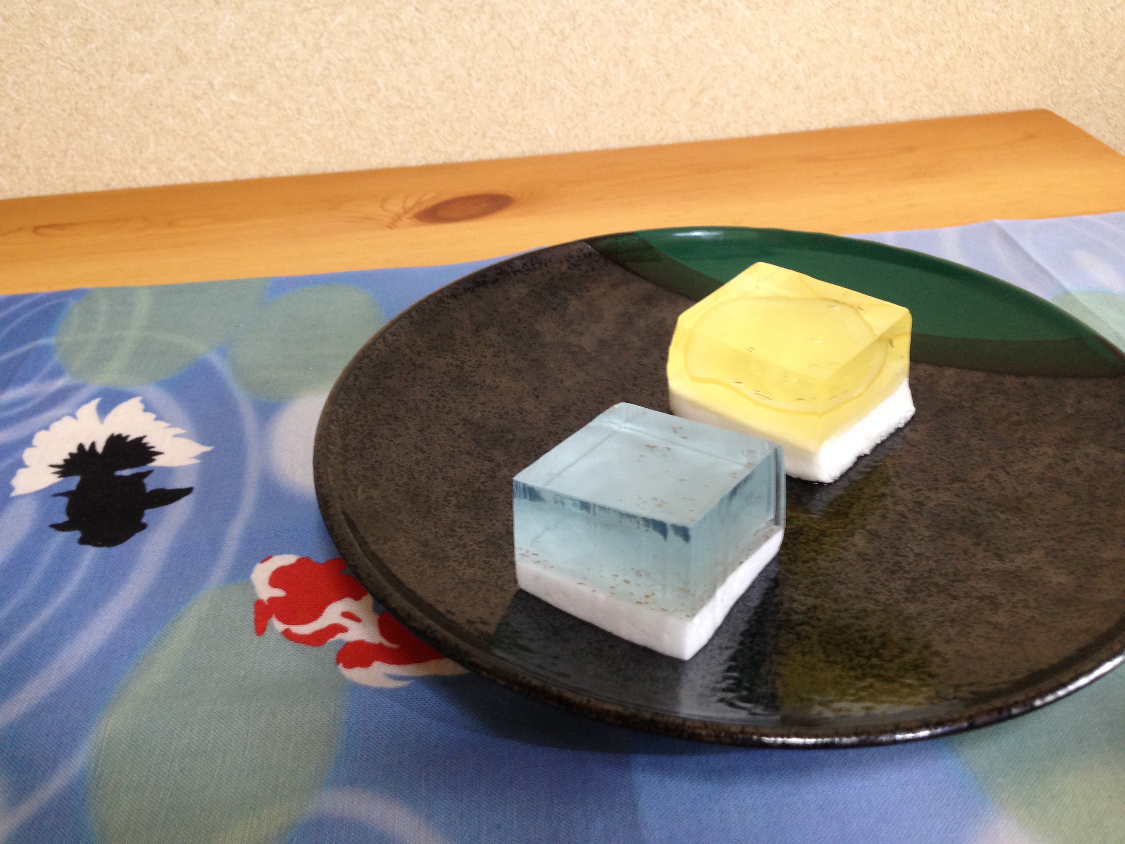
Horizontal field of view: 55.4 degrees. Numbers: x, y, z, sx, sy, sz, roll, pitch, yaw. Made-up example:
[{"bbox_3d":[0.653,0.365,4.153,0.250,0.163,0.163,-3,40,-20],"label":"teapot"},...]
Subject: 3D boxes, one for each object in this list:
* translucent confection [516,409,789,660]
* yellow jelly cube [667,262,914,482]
[{"bbox_3d":[0.018,0.020,0.223,0.040,0.029,0.038,19,39,30],"label":"translucent confection"},{"bbox_3d":[0.058,-0.014,0.273,0.045,0.029,0.040,25,42,36],"label":"yellow jelly cube"}]

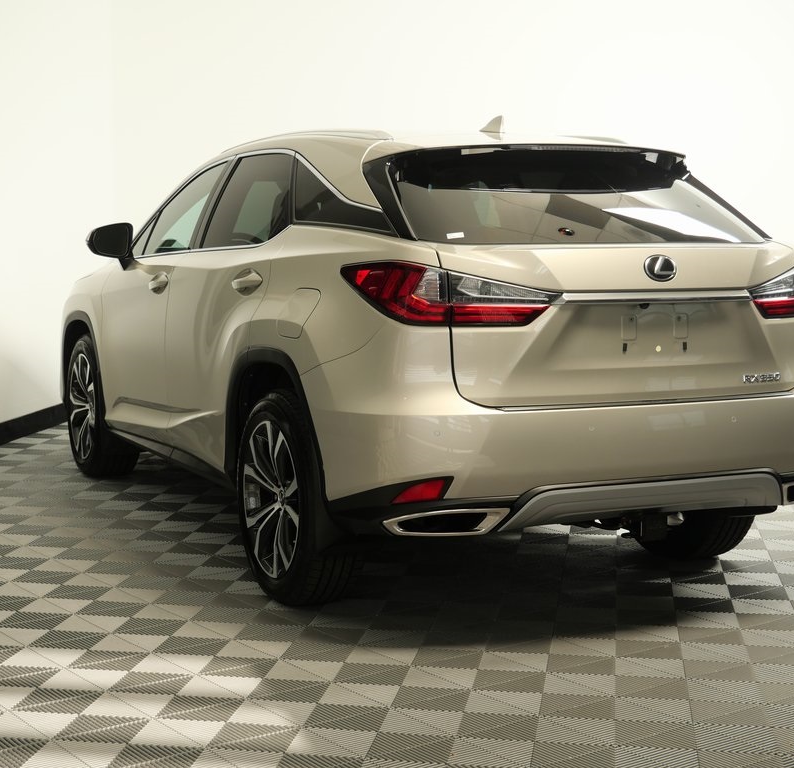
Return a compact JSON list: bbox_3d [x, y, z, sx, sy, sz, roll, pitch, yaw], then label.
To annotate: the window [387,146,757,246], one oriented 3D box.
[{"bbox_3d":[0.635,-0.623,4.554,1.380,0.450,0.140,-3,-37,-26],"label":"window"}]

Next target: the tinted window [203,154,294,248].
[{"bbox_3d":[-0.544,-0.703,5.212,0.080,0.400,0.800,20,-3,-27],"label":"tinted window"}]

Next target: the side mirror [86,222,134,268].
[{"bbox_3d":[-1.338,-0.635,6.285,0.215,0.215,0.180,-3,7,-26],"label":"side mirror"}]

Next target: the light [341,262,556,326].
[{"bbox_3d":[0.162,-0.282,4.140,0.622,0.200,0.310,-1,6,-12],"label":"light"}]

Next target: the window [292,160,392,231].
[{"bbox_3d":[-0.191,-0.637,4.508,0.080,0.270,0.760,20,-4,-31],"label":"window"}]

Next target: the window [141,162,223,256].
[{"bbox_3d":[-0.941,-0.767,5.995,0.080,0.420,0.750,20,-3,-27],"label":"window"}]

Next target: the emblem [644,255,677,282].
[{"bbox_3d":[0.817,-0.357,4.208,0.125,0.088,0.020,-3,-3,-26],"label":"emblem"}]

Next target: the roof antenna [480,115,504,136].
[{"bbox_3d":[0.356,-0.972,5.088,0.060,0.068,0.170,-3,7,-26],"label":"roof antenna"}]

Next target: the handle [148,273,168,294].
[{"bbox_3d":[-1.022,-0.439,5.852,0.060,0.080,0.235,-3,7,-26],"label":"handle"}]

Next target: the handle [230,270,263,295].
[{"bbox_3d":[-0.528,-0.367,4.849,0.060,0.080,0.235,-3,7,-26],"label":"handle"}]

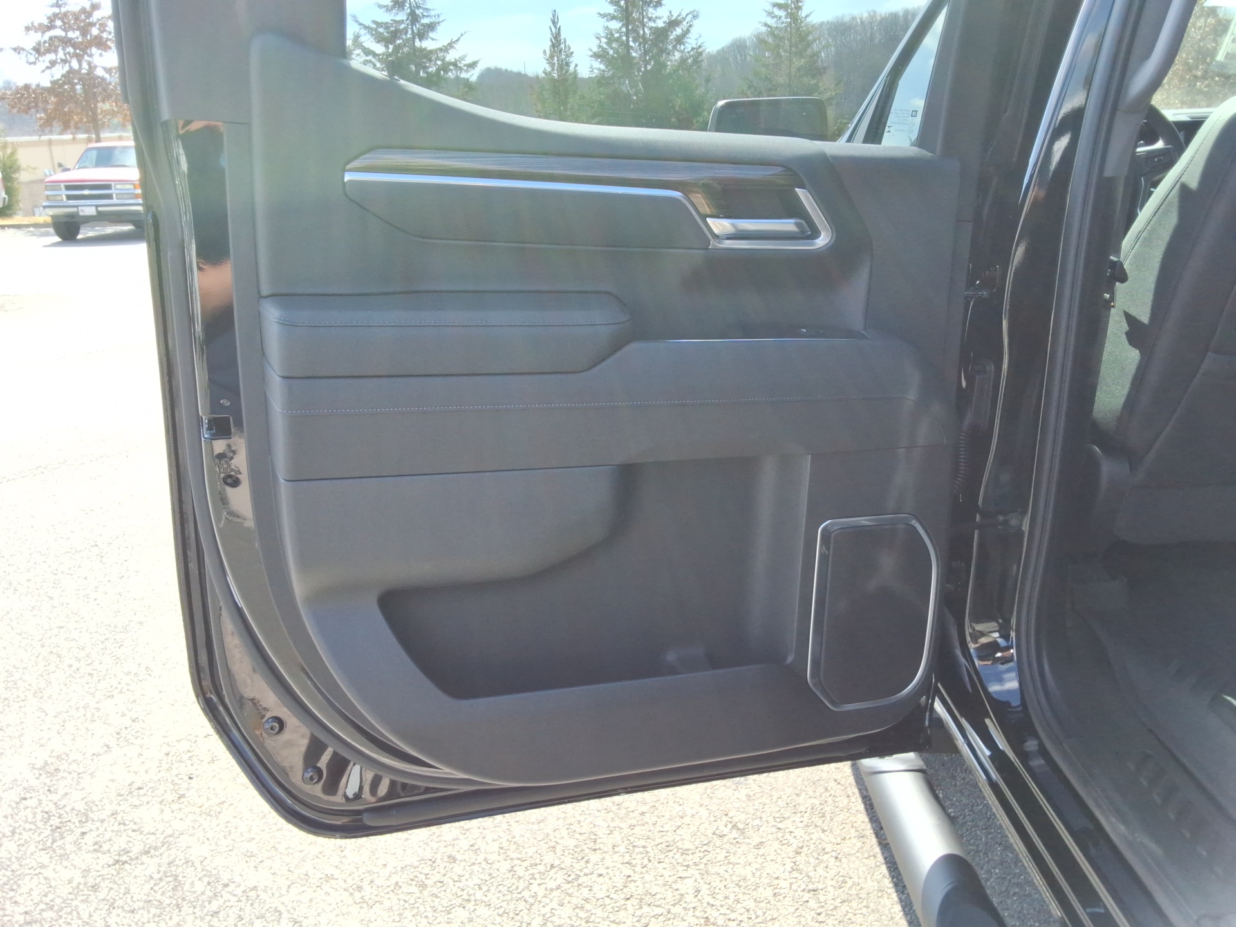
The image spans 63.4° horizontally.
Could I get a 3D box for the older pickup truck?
[{"bbox_3d":[-10.021,-5.743,21.130,1.970,1.900,5.500,1,15,-4],"label":"older pickup truck"}]

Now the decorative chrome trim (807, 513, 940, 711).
[{"bbox_3d":[0.384,0.224,1.493,0.213,0.310,0.025,-3,16,-17],"label":"decorative chrome trim"}]

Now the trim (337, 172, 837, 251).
[{"bbox_3d":[-0.012,-0.303,1.217,0.618,0.078,0.035,-3,16,-17],"label":"trim"}]

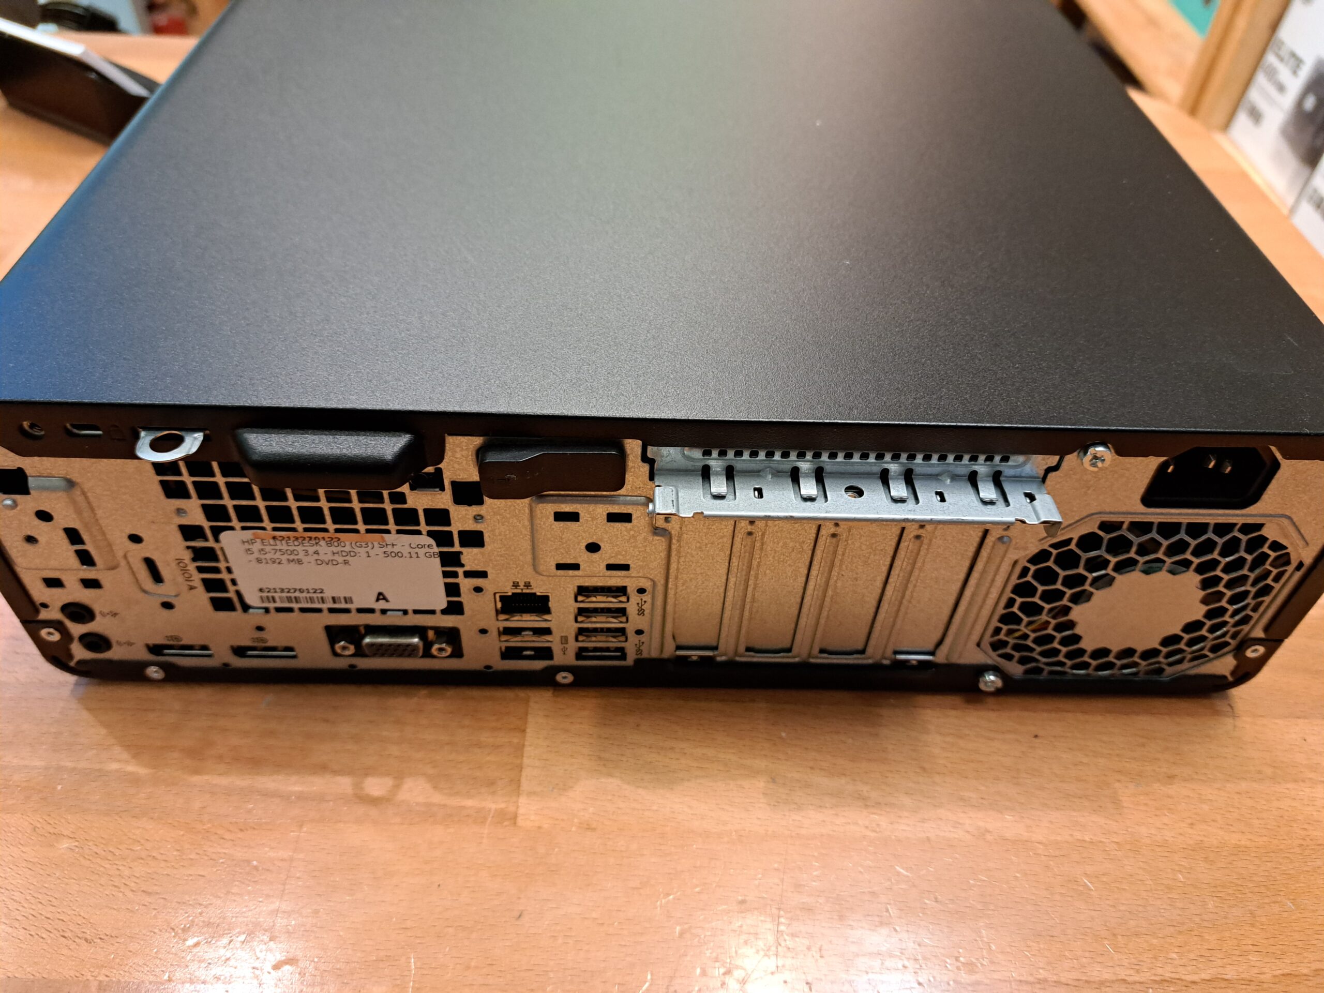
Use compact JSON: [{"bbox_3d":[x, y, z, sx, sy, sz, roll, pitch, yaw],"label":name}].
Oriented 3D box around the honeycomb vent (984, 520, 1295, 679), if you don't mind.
[{"bbox_3d":[0.122,0.028,0.238,0.068,0.064,0.004,1,45,-3],"label":"honeycomb vent"}]

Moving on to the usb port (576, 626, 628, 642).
[{"bbox_3d":[-0.016,0.032,0.245,0.013,0.006,0.012,1,45,-3],"label":"usb port"}]

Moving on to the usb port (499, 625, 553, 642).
[{"bbox_3d":[-0.036,0.032,0.244,0.013,0.006,0.012,1,45,-3],"label":"usb port"}]

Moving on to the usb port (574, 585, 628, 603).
[{"bbox_3d":[-0.015,0.020,0.233,0.013,0.006,0.012,1,45,-3],"label":"usb port"}]

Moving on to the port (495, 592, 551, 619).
[{"bbox_3d":[-0.035,0.023,0.236,0.014,0.012,0.014,1,45,-3],"label":"port"}]

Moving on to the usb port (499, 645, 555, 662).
[{"bbox_3d":[-0.036,0.038,0.250,0.013,0.006,0.012,1,45,-3],"label":"usb port"}]

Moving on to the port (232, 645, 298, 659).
[{"bbox_3d":[-0.105,0.037,0.247,0.016,0.005,0.012,1,45,-3],"label":"port"}]

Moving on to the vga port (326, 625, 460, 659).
[{"bbox_3d":[-0.070,0.035,0.244,0.034,0.014,0.012,1,45,-3],"label":"vga port"}]

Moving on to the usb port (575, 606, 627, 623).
[{"bbox_3d":[-0.016,0.026,0.239,0.013,0.006,0.012,1,45,-3],"label":"usb port"}]

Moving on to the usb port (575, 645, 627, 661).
[{"bbox_3d":[-0.016,0.038,0.251,0.013,0.006,0.012,1,45,-3],"label":"usb port"}]

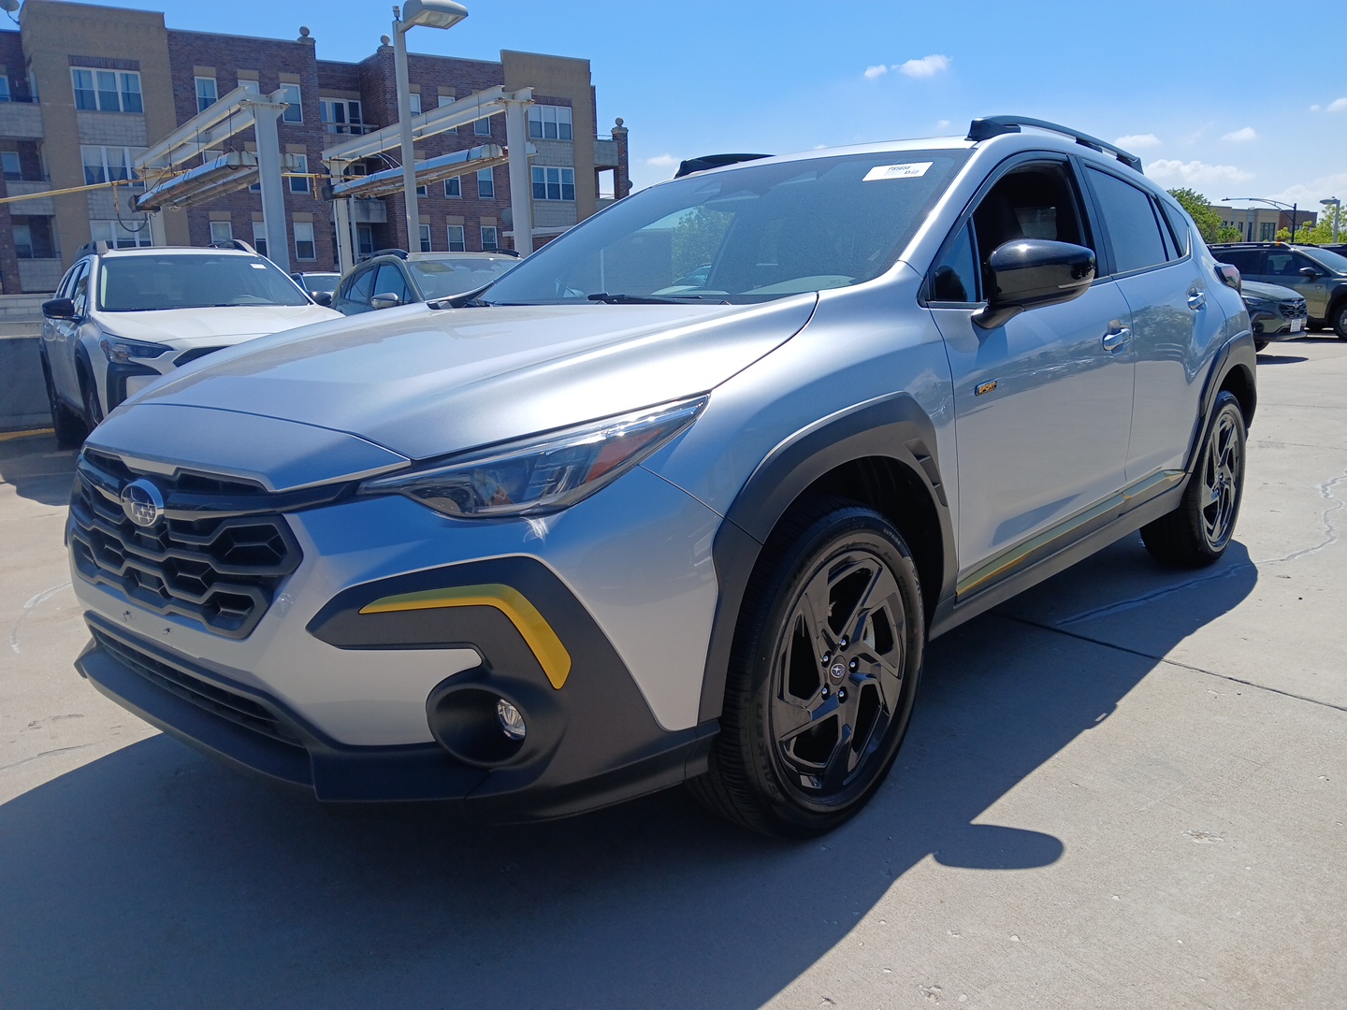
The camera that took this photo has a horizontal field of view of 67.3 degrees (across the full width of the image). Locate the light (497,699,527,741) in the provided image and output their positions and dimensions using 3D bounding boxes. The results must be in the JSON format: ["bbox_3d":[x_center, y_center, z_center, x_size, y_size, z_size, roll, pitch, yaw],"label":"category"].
[{"bbox_3d":[-0.262,0.356,1.667,0.080,0.080,0.050,6,14,36],"label":"light"}]

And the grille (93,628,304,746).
[{"bbox_3d":[-0.910,0.307,1.879,0.890,0.085,0.075,8,14,41],"label":"grille"}]

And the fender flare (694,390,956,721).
[{"bbox_3d":[0.306,0.058,1.984,0.130,0.510,0.930,8,15,42],"label":"fender flare"}]

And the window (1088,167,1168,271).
[{"bbox_3d":[1.493,-0.923,3.306,0.040,0.349,0.600,-18,-3,43],"label":"window"}]

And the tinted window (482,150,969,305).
[{"bbox_3d":[0.145,-0.794,2.946,1.420,0.110,0.910,8,44,42],"label":"tinted window"}]

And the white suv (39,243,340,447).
[{"bbox_3d":[-3.995,-1.292,8.303,1.880,1.680,4.870,-9,13,-35],"label":"white suv"}]

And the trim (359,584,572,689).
[{"bbox_3d":[-0.310,0.190,1.486,0.325,0.172,0.085,-1,11,5],"label":"trim"}]

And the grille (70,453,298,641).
[{"bbox_3d":[-0.930,0.054,1.881,1.030,0.320,0.150,8,15,42],"label":"grille"}]

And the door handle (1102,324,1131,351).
[{"bbox_3d":[1.277,-0.481,2.913,0.050,0.050,0.195,8,21,41],"label":"door handle"}]

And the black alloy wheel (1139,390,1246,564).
[{"bbox_3d":[2.076,-0.123,4.021,0.235,0.700,0.700,8,15,42],"label":"black alloy wheel"}]

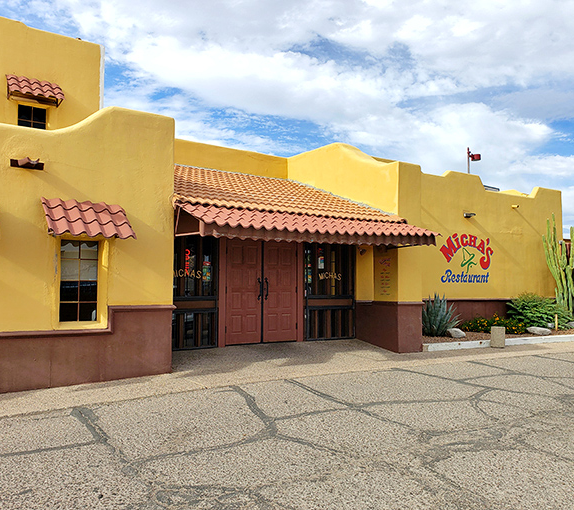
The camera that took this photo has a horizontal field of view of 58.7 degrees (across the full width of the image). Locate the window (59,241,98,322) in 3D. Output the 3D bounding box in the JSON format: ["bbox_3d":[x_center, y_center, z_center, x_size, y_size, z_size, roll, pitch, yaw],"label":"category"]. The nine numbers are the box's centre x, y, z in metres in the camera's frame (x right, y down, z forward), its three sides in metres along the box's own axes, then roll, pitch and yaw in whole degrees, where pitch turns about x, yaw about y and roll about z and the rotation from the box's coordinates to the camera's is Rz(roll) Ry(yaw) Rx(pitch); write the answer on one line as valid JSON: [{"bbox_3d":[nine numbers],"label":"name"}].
[{"bbox_3d":[-3.214,0.409,7.935,0.556,1.262,0.091,3,-4,-34],"label":"window"}]

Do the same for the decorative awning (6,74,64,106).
[{"bbox_3d":[-5.485,-3.590,11.179,1.131,0.535,0.485,3,-4,-34],"label":"decorative awning"}]

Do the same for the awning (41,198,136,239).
[{"bbox_3d":[-2.925,-0.528,7.616,1.212,0.576,0.505,3,-4,-34],"label":"awning"}]

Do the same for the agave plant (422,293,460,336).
[{"bbox_3d":[3.919,1.563,13.300,1.150,1.100,1.150,3,-4,-34],"label":"agave plant"}]

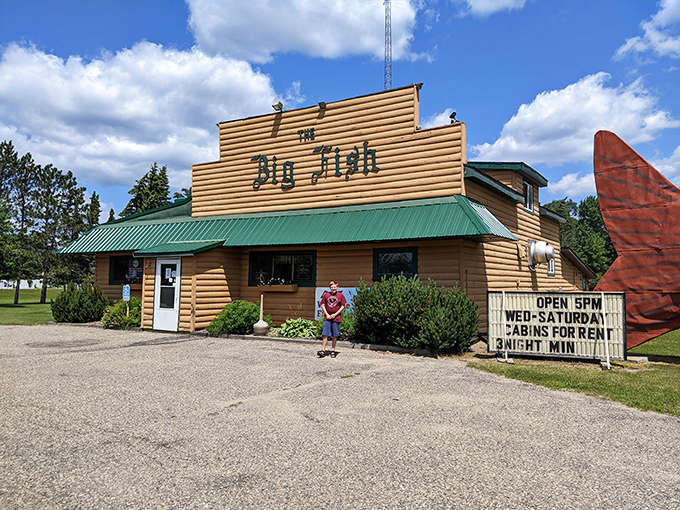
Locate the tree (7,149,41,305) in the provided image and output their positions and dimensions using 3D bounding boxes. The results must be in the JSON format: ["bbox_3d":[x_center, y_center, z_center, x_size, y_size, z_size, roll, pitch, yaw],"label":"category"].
[{"bbox_3d":[-22.977,-1.969,38.682,2.700,11.000,2.700,-2,-4,30],"label":"tree"}]

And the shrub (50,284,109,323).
[{"bbox_3d":[-9.697,1.752,19.682,2.050,1.320,1.950,-2,-4,30],"label":"shrub"}]

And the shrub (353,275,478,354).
[{"bbox_3d":[1.631,1.154,11.252,2.700,1.500,2.300,-2,-4,30],"label":"shrub"}]

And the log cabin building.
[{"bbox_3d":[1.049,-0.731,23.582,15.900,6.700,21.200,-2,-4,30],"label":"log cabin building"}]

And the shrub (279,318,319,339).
[{"bbox_3d":[-1.030,1.778,13.119,0.970,0.480,0.900,0,-3,0],"label":"shrub"}]

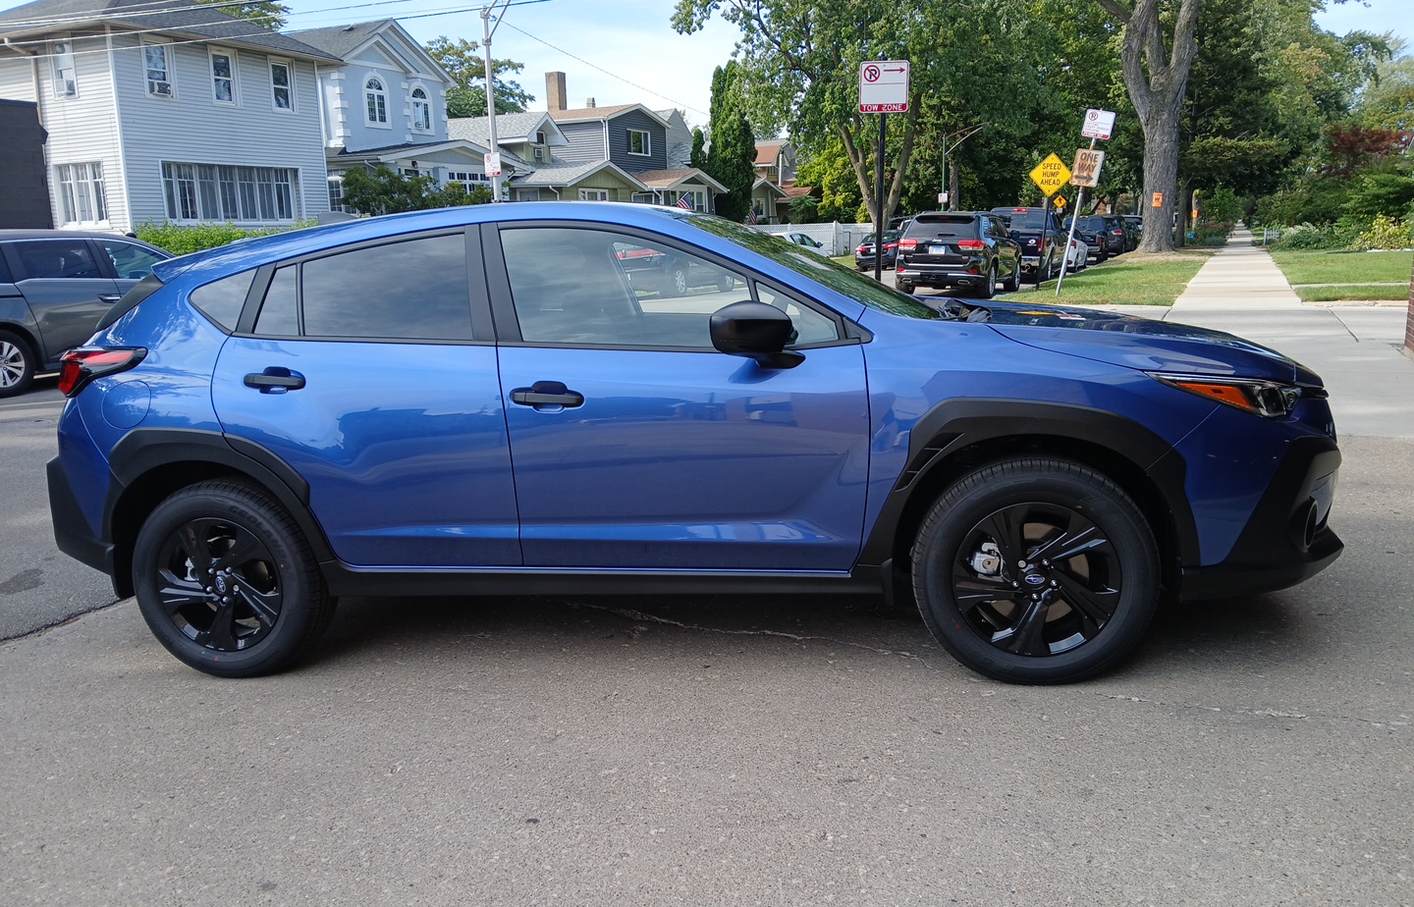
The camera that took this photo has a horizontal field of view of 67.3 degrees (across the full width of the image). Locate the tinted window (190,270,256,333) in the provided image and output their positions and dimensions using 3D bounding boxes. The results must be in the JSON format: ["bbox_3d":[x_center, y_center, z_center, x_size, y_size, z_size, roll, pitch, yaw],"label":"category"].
[{"bbox_3d":[-1.651,-0.523,3.597,0.226,0.232,0.030,5,-12,20],"label":"tinted window"}]

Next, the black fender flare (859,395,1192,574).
[{"bbox_3d":[0.905,0.073,3.068,0.950,0.505,0.110,-2,11,11],"label":"black fender flare"}]

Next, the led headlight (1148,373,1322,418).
[{"bbox_3d":[1.507,-0.197,3.110,0.500,0.155,0.380,-2,11,11],"label":"led headlight"}]

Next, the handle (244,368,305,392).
[{"bbox_3d":[-1.394,-0.237,3.424,0.220,0.078,0.050,3,8,10],"label":"handle"}]

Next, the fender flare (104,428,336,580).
[{"bbox_3d":[-1.646,0.142,3.566,0.870,0.490,0.110,-2,11,11],"label":"fender flare"}]

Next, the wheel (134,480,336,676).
[{"bbox_3d":[-1.641,0.425,3.701,0.695,0.695,0.230,-2,11,11],"label":"wheel"}]

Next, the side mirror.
[{"bbox_3d":[0.151,-0.346,3.054,0.250,0.200,0.220,-2,11,11],"label":"side mirror"}]

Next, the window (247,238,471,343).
[{"bbox_3d":[-1.101,-0.548,3.468,0.784,0.366,0.040,4,-12,14],"label":"window"}]

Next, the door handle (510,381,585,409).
[{"bbox_3d":[-0.491,-0.181,3.276,0.235,0.088,0.055,-2,11,11],"label":"door handle"}]

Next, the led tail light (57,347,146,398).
[{"bbox_3d":[-2.104,-0.293,3.763,0.510,0.165,0.360,-2,11,11],"label":"led tail light"}]

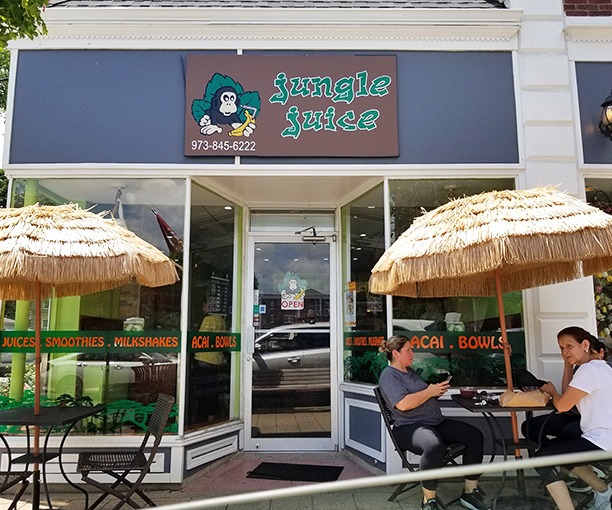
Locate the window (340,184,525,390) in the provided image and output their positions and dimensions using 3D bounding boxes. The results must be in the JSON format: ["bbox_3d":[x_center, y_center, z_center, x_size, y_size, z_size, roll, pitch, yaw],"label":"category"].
[{"bbox_3d":[1.129,0.267,4.787,1.460,1.820,0.700,0,-8,0],"label":"window"}]

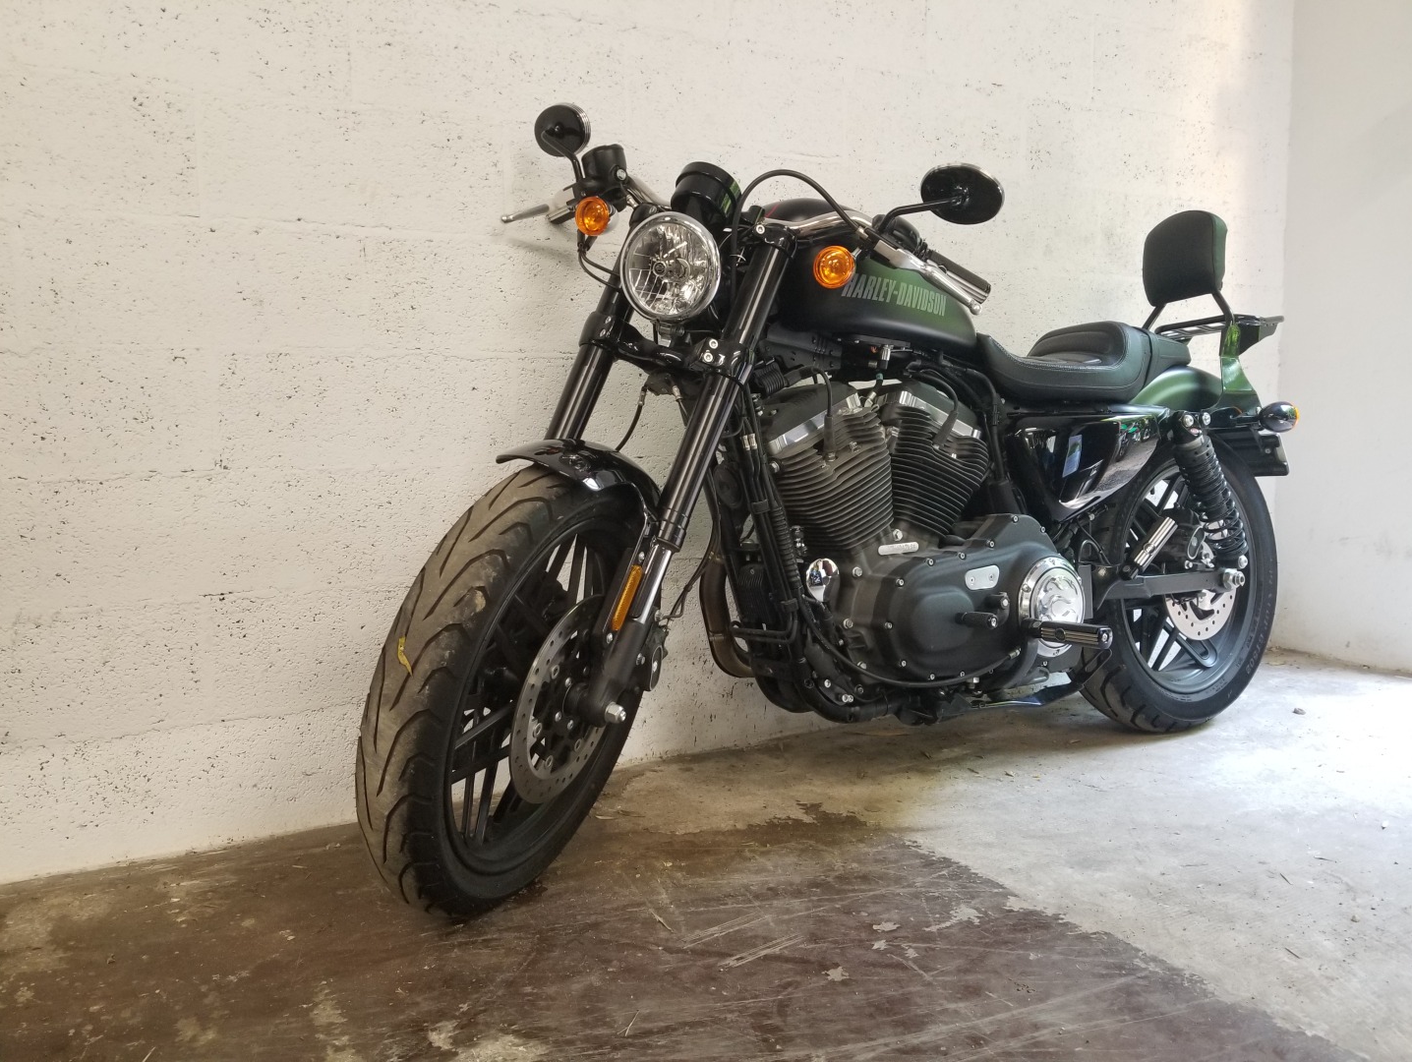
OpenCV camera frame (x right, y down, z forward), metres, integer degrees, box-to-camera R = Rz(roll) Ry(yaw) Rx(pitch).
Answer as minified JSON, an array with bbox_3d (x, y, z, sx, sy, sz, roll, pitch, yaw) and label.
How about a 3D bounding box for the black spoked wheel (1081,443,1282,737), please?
[{"bbox_3d":[1.006,0.101,2.310,0.670,0.670,0.150,-4,2,-32],"label":"black spoked wheel"}]

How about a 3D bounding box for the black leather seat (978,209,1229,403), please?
[{"bbox_3d":[0.798,-0.467,2.182,0.740,0.430,0.280,-5,3,-32],"label":"black leather seat"}]

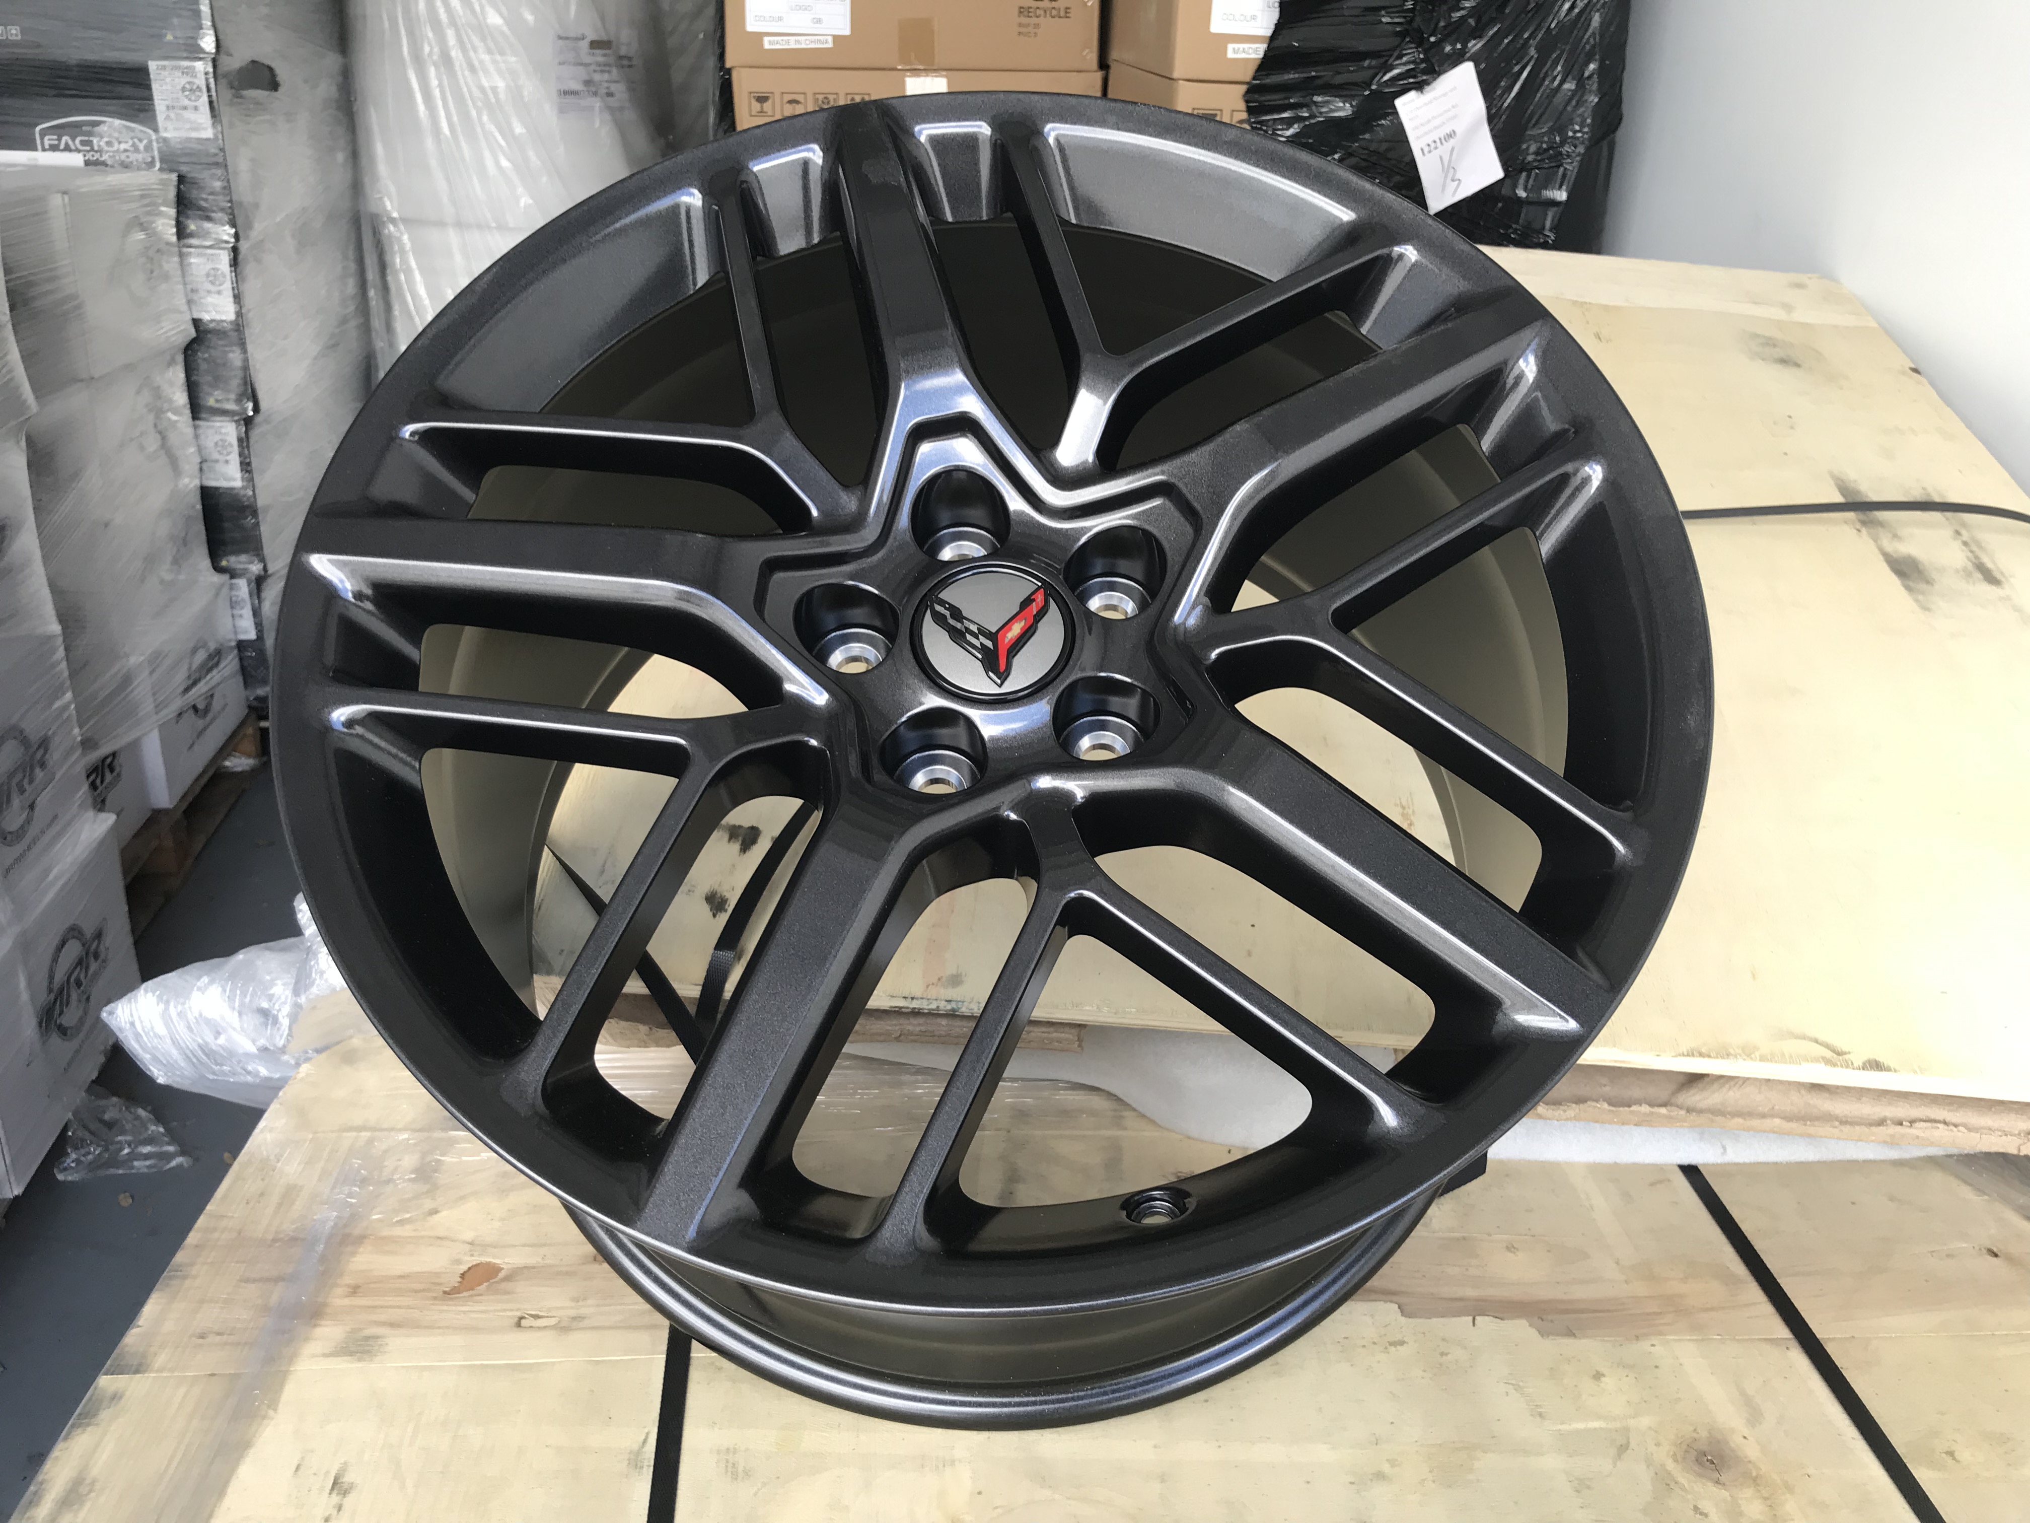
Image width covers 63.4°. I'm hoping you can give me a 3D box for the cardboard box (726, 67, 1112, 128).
[{"bbox_3d":[-0.161,-0.981,2.704,0.540,0.290,0.540,-2,23,-4],"label":"cardboard box"}]

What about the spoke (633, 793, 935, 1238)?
[{"bbox_3d":[-0.081,0.090,0.568,0.038,0.030,0.162,20,64,11],"label":"spoke"}]

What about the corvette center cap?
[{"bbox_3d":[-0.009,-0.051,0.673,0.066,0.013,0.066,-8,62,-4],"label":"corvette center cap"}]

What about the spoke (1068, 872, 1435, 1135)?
[{"bbox_3d":[0.079,0.085,0.573,0.138,0.026,0.017,37,68,18],"label":"spoke"}]

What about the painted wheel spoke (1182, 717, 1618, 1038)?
[{"bbox_3d":[0.134,0.044,0.592,0.162,0.030,0.038,37,68,18],"label":"painted wheel spoke"}]

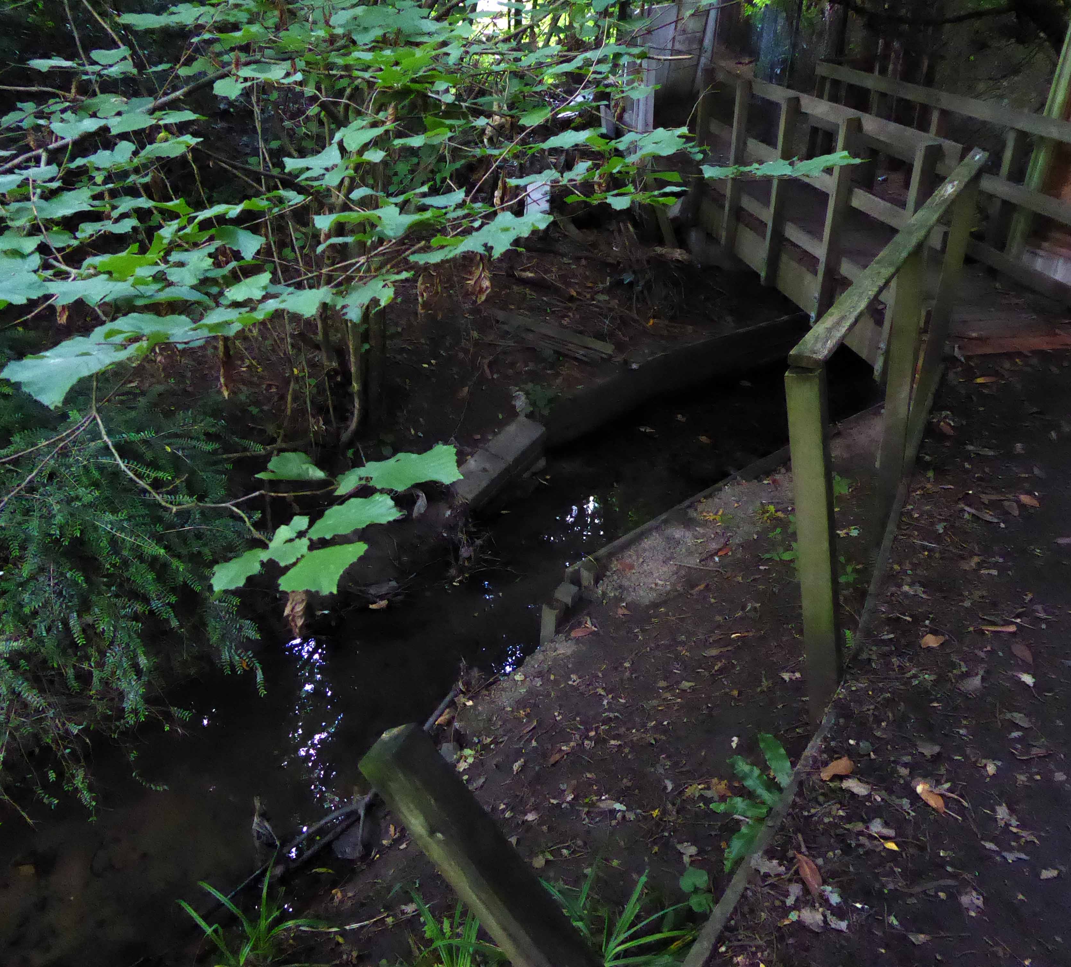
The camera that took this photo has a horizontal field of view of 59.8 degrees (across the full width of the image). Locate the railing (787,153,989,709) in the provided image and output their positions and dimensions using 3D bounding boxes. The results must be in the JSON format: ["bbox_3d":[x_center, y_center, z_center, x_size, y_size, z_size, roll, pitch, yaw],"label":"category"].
[{"bbox_3d":[1.442,-0.471,3.567,0.170,1.060,2.960,11,32,28],"label":"railing"}]

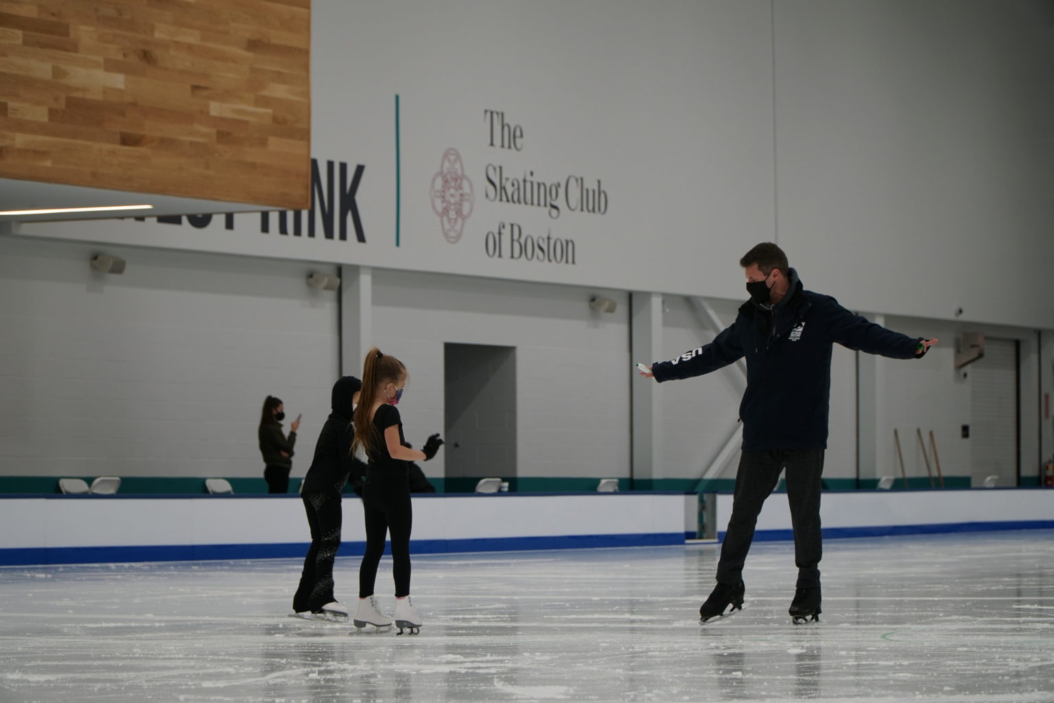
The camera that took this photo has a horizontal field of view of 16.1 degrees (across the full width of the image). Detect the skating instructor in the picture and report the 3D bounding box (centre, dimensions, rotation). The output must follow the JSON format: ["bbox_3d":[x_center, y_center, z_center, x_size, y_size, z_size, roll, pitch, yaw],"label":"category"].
[{"bbox_3d":[1.269,0.396,18.050,1.480,1.840,0.600,-1,-2,25],"label":"skating instructor"}]

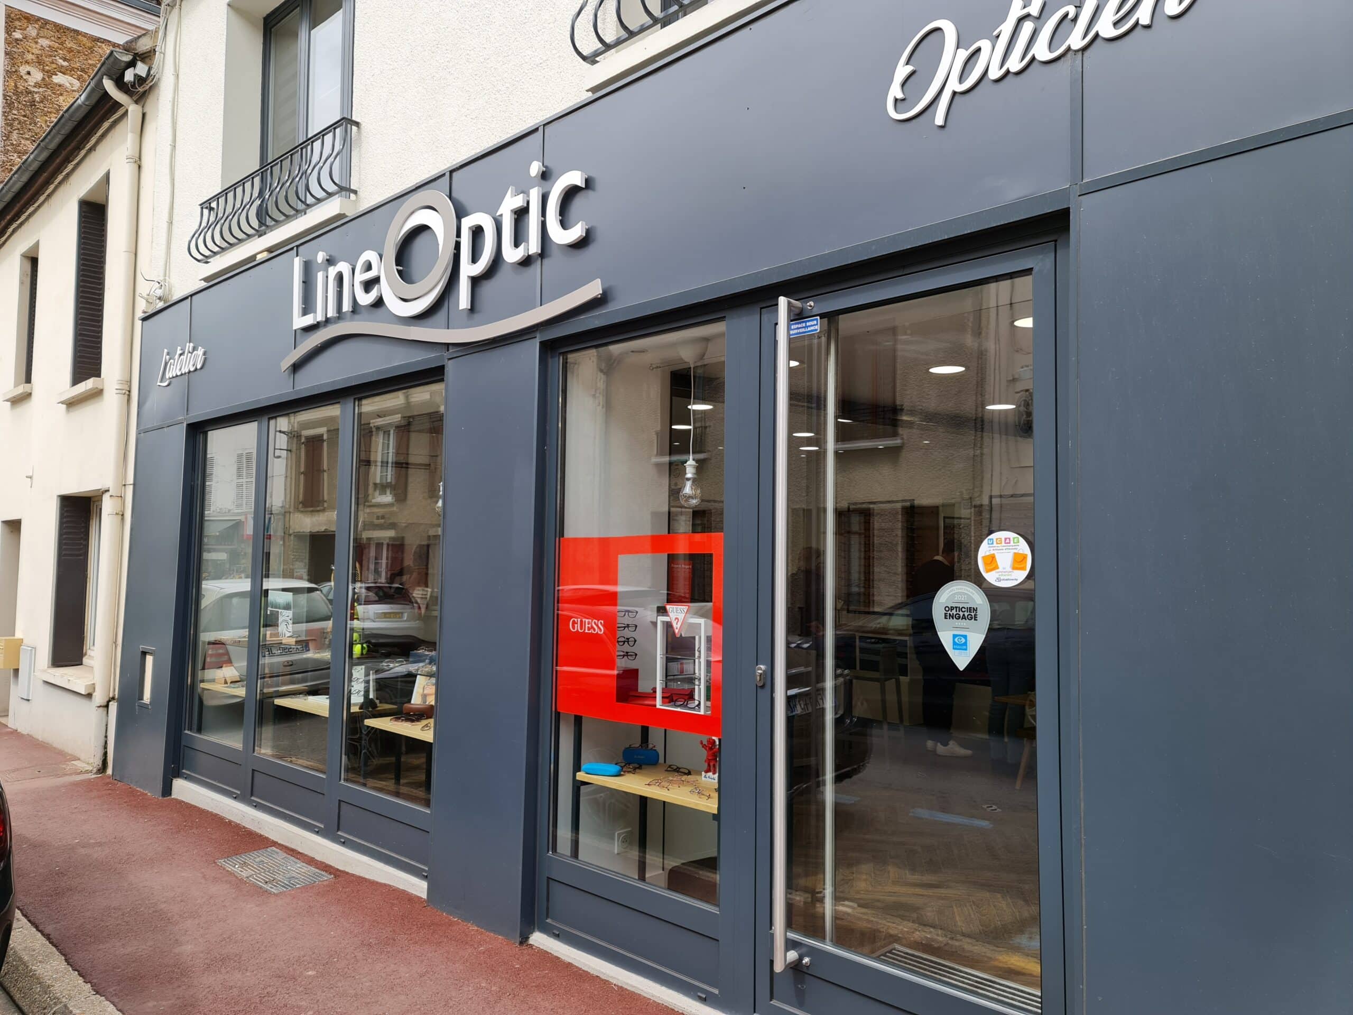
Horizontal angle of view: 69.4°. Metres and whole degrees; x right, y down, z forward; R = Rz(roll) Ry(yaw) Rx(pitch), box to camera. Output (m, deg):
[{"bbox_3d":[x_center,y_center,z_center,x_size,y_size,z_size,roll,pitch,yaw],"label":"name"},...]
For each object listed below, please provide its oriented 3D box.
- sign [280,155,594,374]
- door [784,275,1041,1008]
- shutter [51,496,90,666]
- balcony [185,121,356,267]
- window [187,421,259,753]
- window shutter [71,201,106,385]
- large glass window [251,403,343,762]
[{"bbox_3d":[-1.204,-1.053,4.458,2.640,0.725,0.075,-3,-5,44],"label":"sign"},{"bbox_3d":[0.604,0.332,2.788,0.865,1.910,0.060,-3,-5,44],"label":"door"},{"bbox_3d":[-5.452,0.660,8.805,0.060,1.530,0.240,-3,-5,44],"label":"shutter"},{"bbox_3d":[-2.445,-1.823,5.817,2.080,0.470,0.140,-3,-5,44],"label":"balcony"},{"bbox_3d":[-2.876,0.479,6.137,0.920,1.965,0.060,-3,-5,44],"label":"window"},{"bbox_3d":[-5.298,-1.942,8.832,0.060,1.650,0.200,-3,-5,44],"label":"window shutter"},{"bbox_3d":[-2.119,0.426,5.411,0.880,1.990,0.060,-3,-5,44],"label":"large glass window"}]

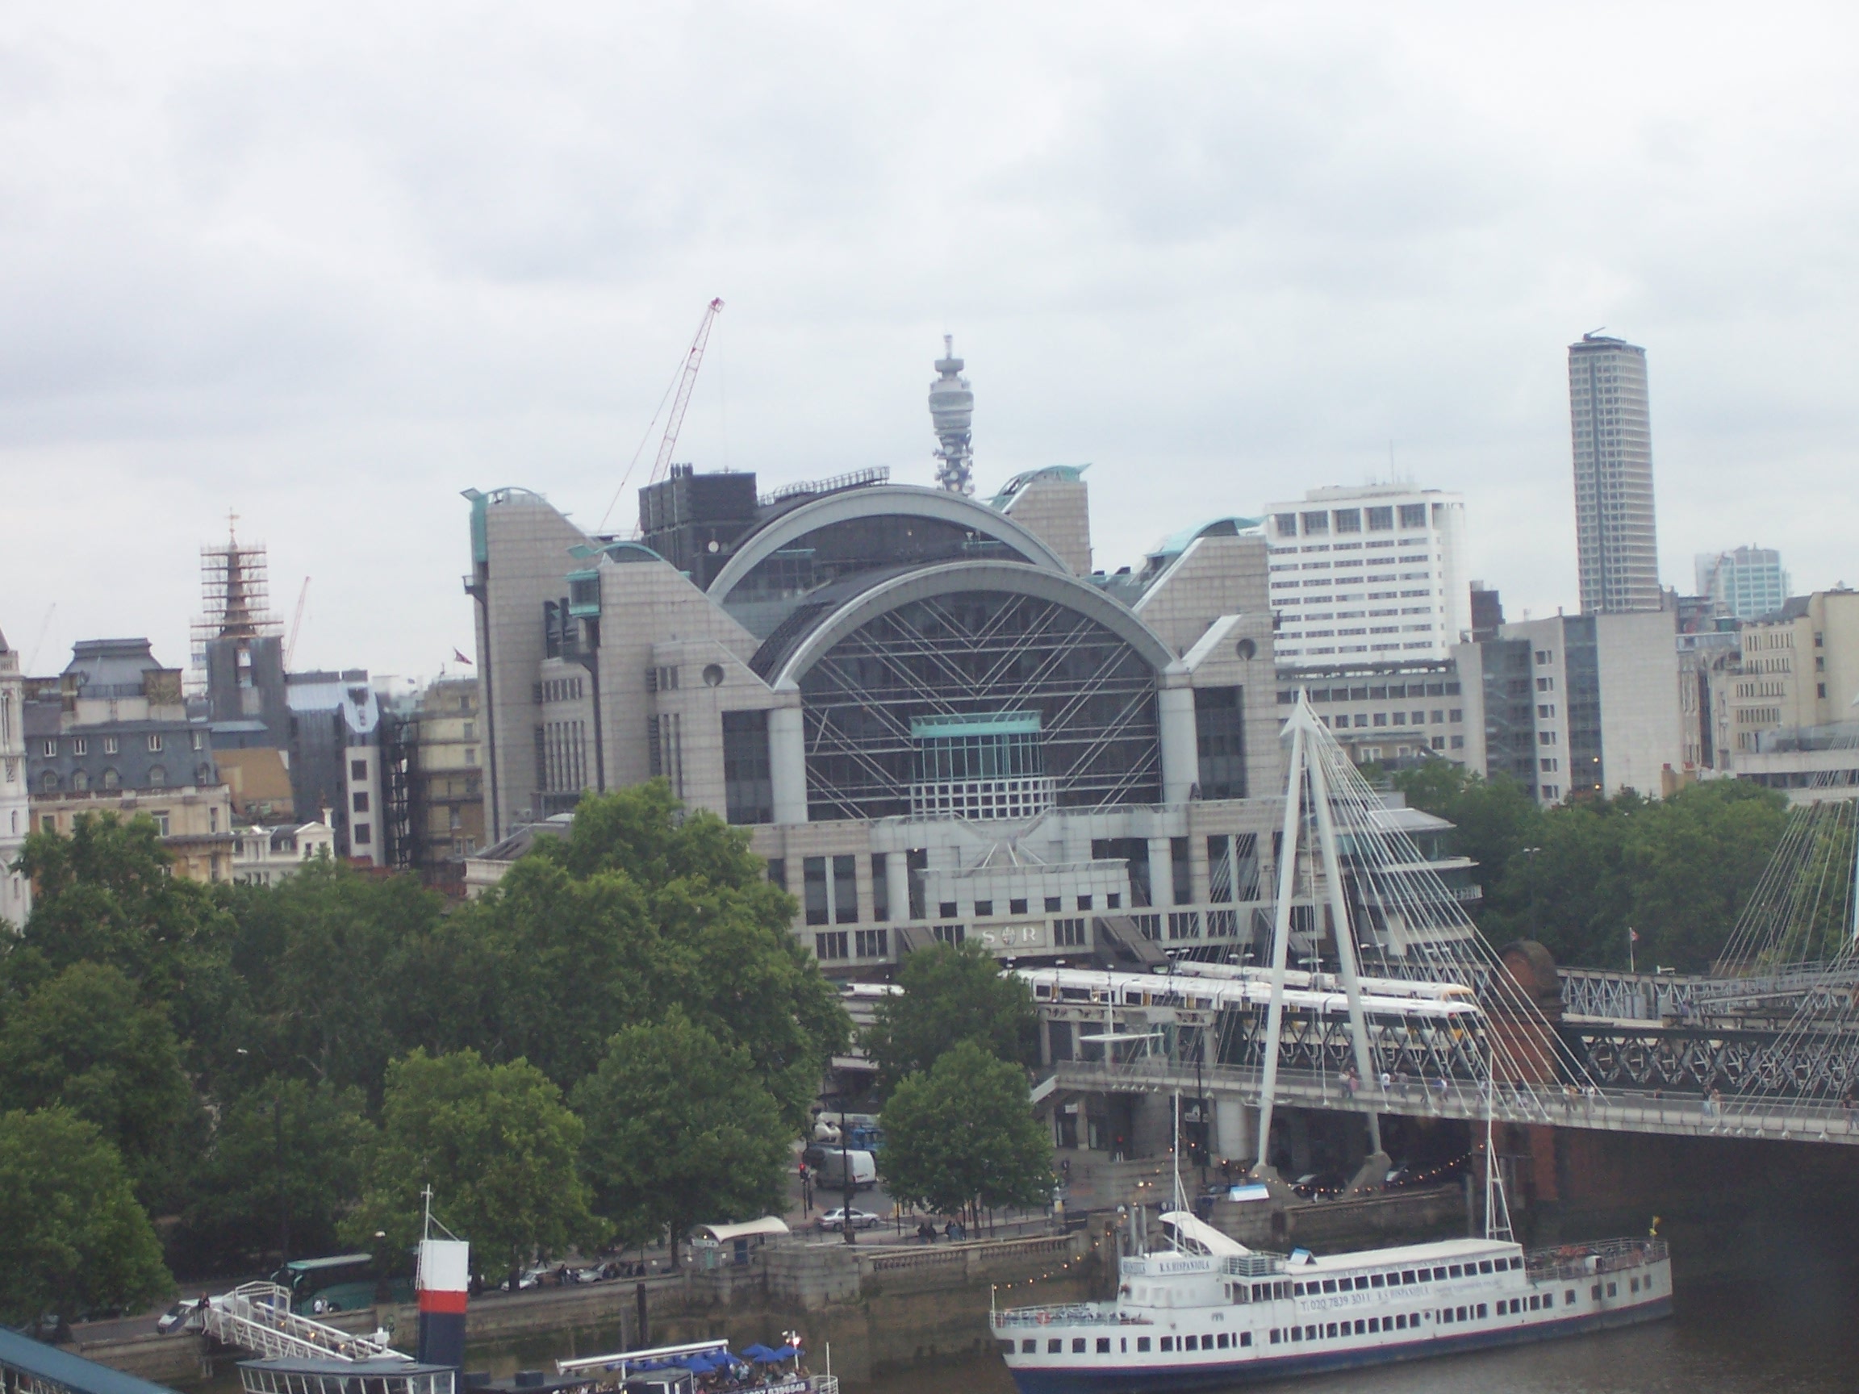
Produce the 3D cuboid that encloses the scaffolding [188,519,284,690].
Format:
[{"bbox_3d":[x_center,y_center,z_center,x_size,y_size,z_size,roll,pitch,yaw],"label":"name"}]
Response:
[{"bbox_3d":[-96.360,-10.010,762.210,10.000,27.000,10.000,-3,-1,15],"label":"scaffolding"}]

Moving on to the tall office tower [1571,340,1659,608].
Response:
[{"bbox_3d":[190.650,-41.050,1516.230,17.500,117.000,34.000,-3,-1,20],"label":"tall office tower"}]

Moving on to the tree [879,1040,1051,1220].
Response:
[{"bbox_3d":[2.300,28.390,349.720,10.800,12.400,10.800,-3,-1,0],"label":"tree"}]

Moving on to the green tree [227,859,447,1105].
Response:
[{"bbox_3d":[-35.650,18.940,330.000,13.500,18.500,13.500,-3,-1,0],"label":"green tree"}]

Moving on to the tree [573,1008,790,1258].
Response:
[{"bbox_3d":[-13.000,23.010,286.000,11.300,13.500,11.300,-3,-1,0],"label":"tree"}]

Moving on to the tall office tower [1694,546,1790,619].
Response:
[{"bbox_3d":[382.940,-26.450,2571.730,43.000,84.000,33.000,-3,-1,10],"label":"tall office tower"}]

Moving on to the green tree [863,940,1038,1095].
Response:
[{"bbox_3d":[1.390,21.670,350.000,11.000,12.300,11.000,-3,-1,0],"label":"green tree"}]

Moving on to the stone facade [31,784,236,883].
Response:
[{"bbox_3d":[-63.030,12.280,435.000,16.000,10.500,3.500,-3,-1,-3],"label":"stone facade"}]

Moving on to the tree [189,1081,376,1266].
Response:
[{"bbox_3d":[-41.440,30.520,350.100,12.000,12.700,12.000,-3,-1,-7],"label":"tree"}]

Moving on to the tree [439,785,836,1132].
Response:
[{"bbox_3d":[-20.690,21.490,394.210,29.000,29.500,27.000,-3,-1,-3],"label":"tree"}]

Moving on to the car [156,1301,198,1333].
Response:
[{"bbox_3d":[-35.990,30.450,268.000,4.400,1.650,1.800,-2,-1,-38],"label":"car"}]

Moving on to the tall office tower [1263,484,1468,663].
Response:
[{"bbox_3d":[85.560,-9.960,1071.670,35.000,62.500,18.000,-3,-1,28],"label":"tall office tower"}]

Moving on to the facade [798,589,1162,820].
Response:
[{"bbox_3d":[4.120,0.330,420.000,27.900,17.300,3.000,-3,-1,-11],"label":"facade"}]

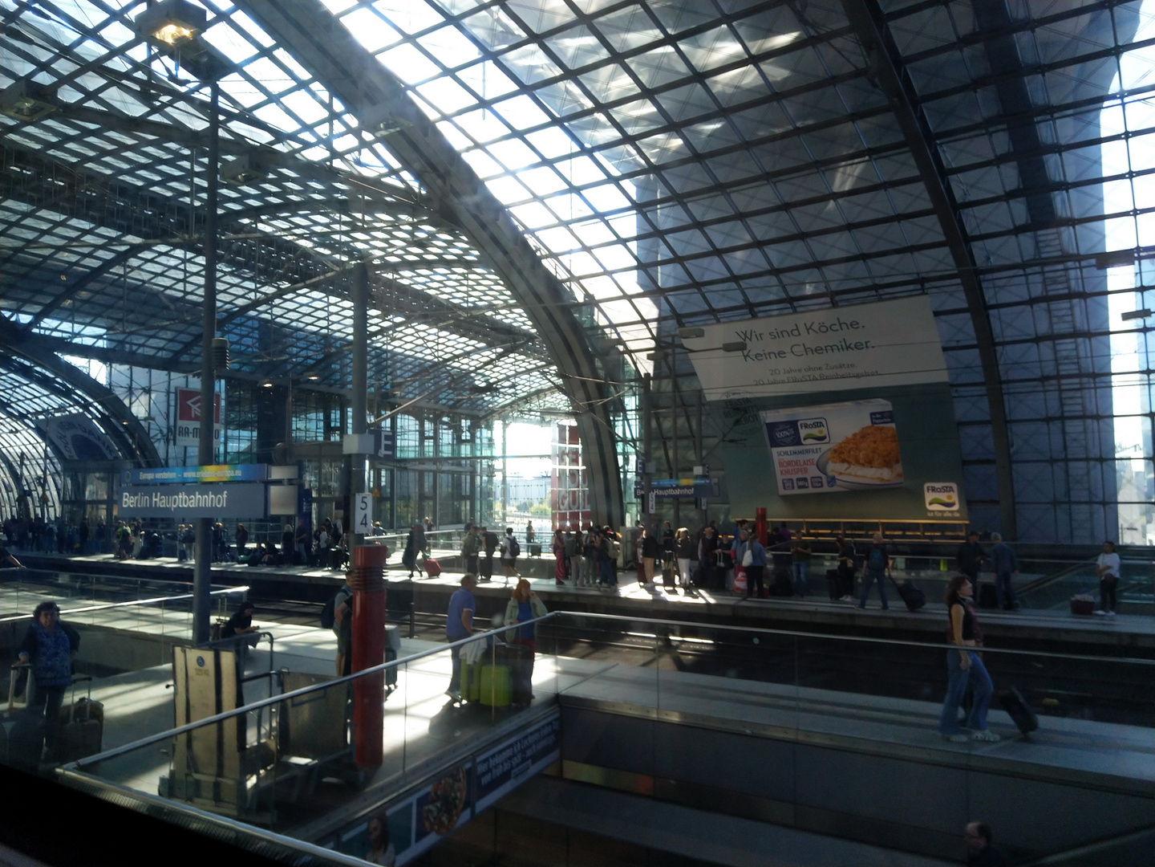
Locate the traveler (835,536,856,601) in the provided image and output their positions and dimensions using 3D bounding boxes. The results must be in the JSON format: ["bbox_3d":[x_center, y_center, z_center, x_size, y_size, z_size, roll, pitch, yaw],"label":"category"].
[{"bbox_3d":[6.993,3.483,21.738,0.520,1.672,0.450,1,-4,-17],"label":"traveler"}]

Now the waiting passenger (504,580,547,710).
[{"bbox_3d":[-0.723,2.817,11.371,0.580,1.661,0.400,1,-4,-20],"label":"waiting passenger"}]

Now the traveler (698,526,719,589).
[{"bbox_3d":[3.841,3.634,24.582,0.580,1.755,0.400,0,-4,2],"label":"traveler"}]

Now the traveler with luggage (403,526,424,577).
[{"bbox_3d":[-5.538,3.974,28.163,0.680,1.694,0.520,-2,-4,22],"label":"traveler with luggage"}]

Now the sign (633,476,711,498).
[{"bbox_3d":[3.243,1.874,28.453,2.904,0.652,0.200,-3,-5,31],"label":"sign"}]

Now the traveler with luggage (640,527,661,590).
[{"bbox_3d":[2.189,3.692,24.972,0.520,1.790,0.500,0,-4,-6],"label":"traveler with luggage"}]

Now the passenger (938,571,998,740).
[{"bbox_3d":[4.371,2.488,9.352,0.620,1.782,0.460,-2,-4,26],"label":"passenger"}]

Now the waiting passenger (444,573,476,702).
[{"bbox_3d":[-1.605,2.777,11.479,0.480,1.689,0.480,0,-4,-10],"label":"waiting passenger"}]

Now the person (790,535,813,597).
[{"bbox_3d":[6.016,3.511,22.557,0.580,1.748,0.400,-2,-4,17],"label":"person"}]

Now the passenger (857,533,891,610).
[{"bbox_3d":[7.047,3.276,19.877,0.660,1.769,0.520,-1,-4,5],"label":"passenger"}]

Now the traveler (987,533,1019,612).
[{"bbox_3d":[10.193,3.274,19.971,0.560,1.749,0.420,0,-4,2],"label":"traveler"}]

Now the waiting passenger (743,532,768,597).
[{"bbox_3d":[4.735,3.500,22.258,0.600,1.748,0.380,1,-4,-14],"label":"waiting passenger"}]

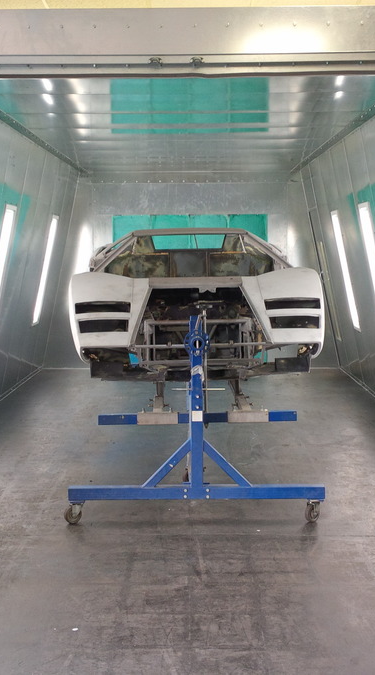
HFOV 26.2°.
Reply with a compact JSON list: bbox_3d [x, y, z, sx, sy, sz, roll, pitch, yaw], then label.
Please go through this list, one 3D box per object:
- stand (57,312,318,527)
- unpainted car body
[{"bbox_3d":[0.045,0.419,4.984,1.490,1.230,0.900,0,6,-2],"label":"stand"},{"bbox_3d":[0.038,-0.395,7.018,1.970,1.070,4.100,-1,6,-2],"label":"unpainted car body"}]

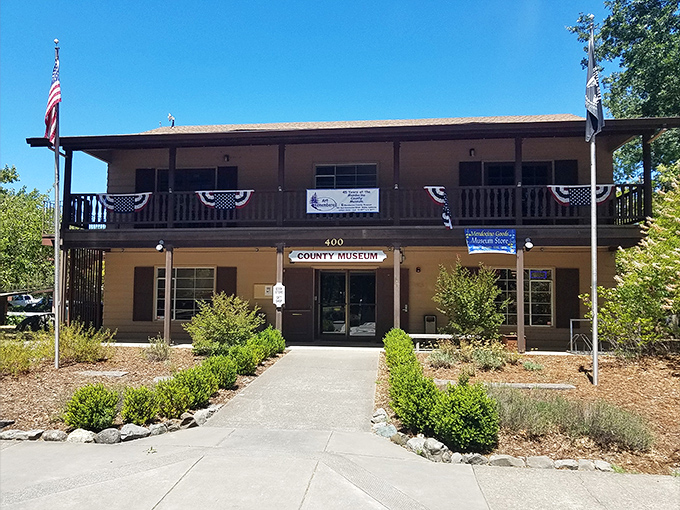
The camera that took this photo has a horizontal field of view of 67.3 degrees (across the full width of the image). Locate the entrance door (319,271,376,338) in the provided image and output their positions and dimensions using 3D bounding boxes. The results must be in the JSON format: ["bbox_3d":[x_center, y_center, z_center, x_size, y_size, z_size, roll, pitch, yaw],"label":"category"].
[{"bbox_3d":[0.210,1.433,14.705,1.708,2.002,0.100,0,-3,7],"label":"entrance door"}]

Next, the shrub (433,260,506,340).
[{"bbox_3d":[3.030,1.264,11.967,1.651,2.132,1.600,0,-4,7],"label":"shrub"}]

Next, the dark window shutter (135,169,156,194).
[{"bbox_3d":[-5.870,-1.609,15.410,0.607,1.980,0.040,0,-3,7],"label":"dark window shutter"}]

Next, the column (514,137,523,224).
[{"bbox_3d":[4.507,-1.830,12.917,0.155,2.244,0.155,0,-4,7],"label":"column"}]

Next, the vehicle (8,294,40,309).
[{"bbox_3d":[-30.223,4.529,49.000,4.500,1.500,1.800,-3,-5,41],"label":"vehicle"}]

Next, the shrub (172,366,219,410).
[{"bbox_3d":[-2.171,1.991,7.692,0.645,0.601,0.645,0,-4,7],"label":"shrub"}]

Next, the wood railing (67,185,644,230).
[{"bbox_3d":[-0.042,-1.226,13.400,15.250,0.974,0.120,0,-4,7],"label":"wood railing"}]

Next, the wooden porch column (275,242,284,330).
[{"bbox_3d":[-1.534,1.085,13.114,0.145,2.560,0.145,0,-3,7],"label":"wooden porch column"}]

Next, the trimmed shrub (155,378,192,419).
[{"bbox_3d":[-2.325,2.004,7.144,0.487,0.533,0.487,0,-4,7],"label":"trimmed shrub"}]

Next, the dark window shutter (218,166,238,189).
[{"bbox_3d":[-3.328,-1.615,15.105,0.604,1.989,0.040,0,-3,7],"label":"dark window shutter"}]

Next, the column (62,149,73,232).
[{"bbox_3d":[-7.455,-1.773,13.938,0.145,2.275,0.145,0,-4,6],"label":"column"}]

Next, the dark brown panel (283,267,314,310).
[{"bbox_3d":[-1.208,1.006,15.001,0.925,1.241,0.050,0,-3,7],"label":"dark brown panel"}]

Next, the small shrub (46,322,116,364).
[{"bbox_3d":[-5.697,1.915,11.281,1.544,0.757,1.194,2,-3,-27],"label":"small shrub"}]

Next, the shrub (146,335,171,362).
[{"bbox_3d":[-3.967,2.021,11.100,0.560,0.600,0.560,0,-4,6],"label":"shrub"}]

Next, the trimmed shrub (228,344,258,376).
[{"bbox_3d":[-1.845,1.991,9.787,0.574,0.549,0.574,1,-3,-11],"label":"trimmed shrub"}]

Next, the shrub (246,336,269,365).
[{"bbox_3d":[-1.745,2.001,10.892,0.575,0.565,0.575,1,-3,-9],"label":"shrub"}]

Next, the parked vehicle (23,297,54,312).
[{"bbox_3d":[-24.220,4.194,42.000,4.500,1.500,1.800,3,-4,-41],"label":"parked vehicle"}]

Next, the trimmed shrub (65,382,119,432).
[{"bbox_3d":[-3.147,1.930,6.483,0.588,0.598,0.588,0,-4,7],"label":"trimmed shrub"}]

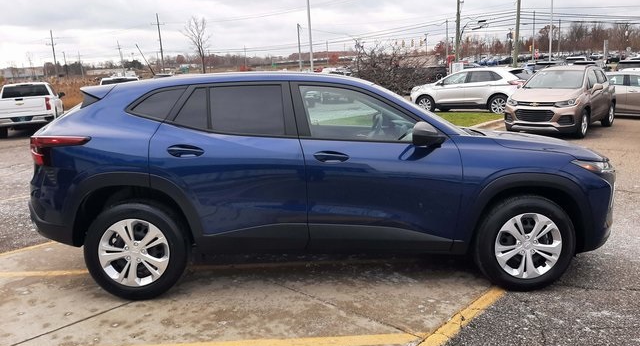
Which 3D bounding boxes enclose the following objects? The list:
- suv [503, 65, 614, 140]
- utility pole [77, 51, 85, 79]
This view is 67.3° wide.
[{"bbox_3d":[6.221,-1.889,12.328,1.780,1.650,4.255,7,15,42],"label":"suv"},{"bbox_3d":[-79.803,-35.889,160.966,0.280,9.000,0.280,-8,12,-25],"label":"utility pole"}]

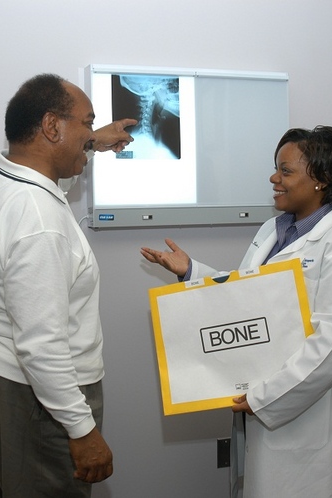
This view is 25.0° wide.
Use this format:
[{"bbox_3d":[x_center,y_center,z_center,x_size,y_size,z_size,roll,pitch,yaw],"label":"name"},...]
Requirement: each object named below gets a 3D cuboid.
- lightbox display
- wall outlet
[{"bbox_3d":[0.091,-0.359,2.667,0.740,0.542,0.083,-2,3,-19],"label":"lightbox display"},{"bbox_3d":[0.226,0.764,2.799,0.071,0.114,0.010,-2,3,-19],"label":"wall outlet"}]

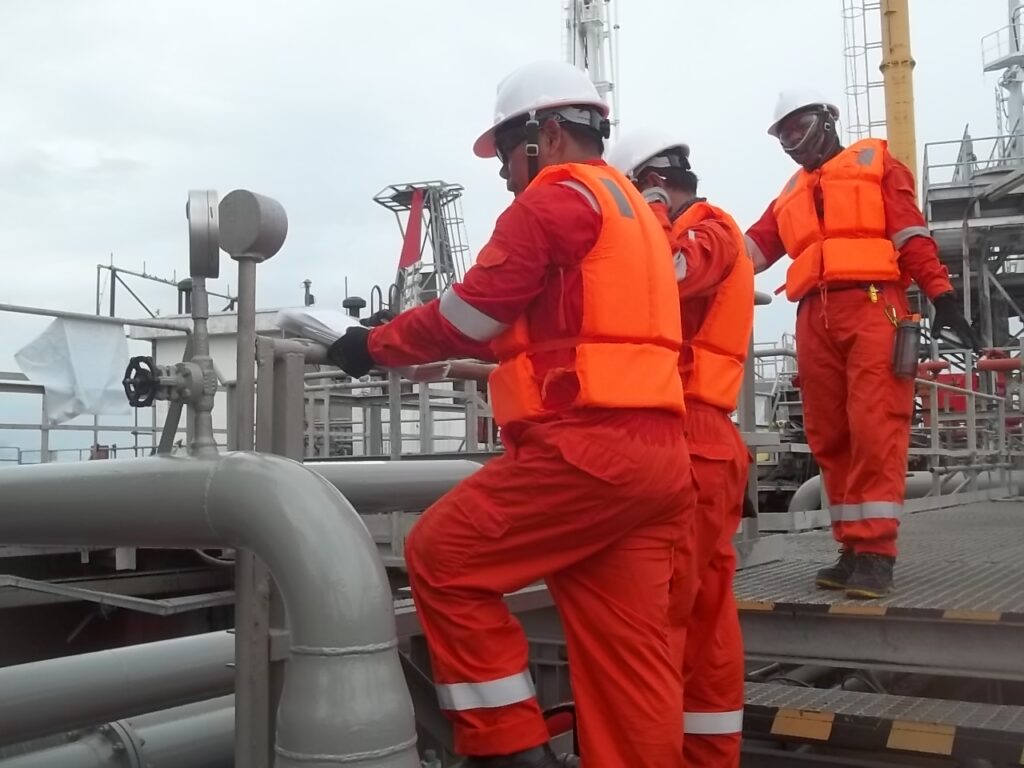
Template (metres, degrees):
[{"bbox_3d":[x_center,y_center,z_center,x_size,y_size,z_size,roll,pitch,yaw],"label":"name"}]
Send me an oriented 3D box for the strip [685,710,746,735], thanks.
[{"bbox_3d":[0.483,0.843,2.660,0.180,0.055,0.150,-2,-4,11],"label":"strip"}]

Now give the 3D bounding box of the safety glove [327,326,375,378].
[{"bbox_3d":[-0.337,-0.066,2.220,0.105,0.110,0.095,-2,-4,17],"label":"safety glove"}]

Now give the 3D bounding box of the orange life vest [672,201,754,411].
[{"bbox_3d":[0.403,-0.188,2.580,0.320,0.520,0.410,-5,-5,20],"label":"orange life vest"}]

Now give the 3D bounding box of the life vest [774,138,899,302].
[{"bbox_3d":[1.082,-0.545,3.530,0.380,0.525,0.260,-5,2,45],"label":"life vest"}]

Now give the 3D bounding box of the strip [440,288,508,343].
[{"bbox_3d":[-0.075,-0.132,2.020,0.120,0.052,0.120,38,7,21],"label":"strip"}]

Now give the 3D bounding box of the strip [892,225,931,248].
[{"bbox_3d":[1.321,-0.484,3.520,0.140,0.052,0.135,-19,-4,19],"label":"strip"}]

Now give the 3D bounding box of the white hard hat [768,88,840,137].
[{"bbox_3d":[0.992,-0.911,3.600,0.280,0.150,0.220,-21,6,-27],"label":"white hard hat"}]

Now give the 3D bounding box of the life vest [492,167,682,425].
[{"bbox_3d":[0.152,-0.178,2.120,0.320,0.530,0.410,-7,-6,27],"label":"life vest"}]

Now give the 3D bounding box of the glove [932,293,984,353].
[{"bbox_3d":[1.416,-0.200,3.400,0.120,0.190,0.090,-31,-6,10],"label":"glove"}]

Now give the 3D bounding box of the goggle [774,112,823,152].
[{"bbox_3d":[0.931,-0.820,3.460,0.090,0.080,0.155,-18,5,-30],"label":"goggle"}]

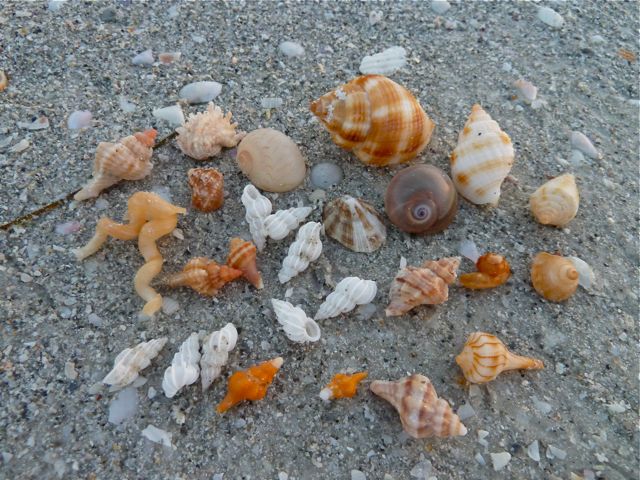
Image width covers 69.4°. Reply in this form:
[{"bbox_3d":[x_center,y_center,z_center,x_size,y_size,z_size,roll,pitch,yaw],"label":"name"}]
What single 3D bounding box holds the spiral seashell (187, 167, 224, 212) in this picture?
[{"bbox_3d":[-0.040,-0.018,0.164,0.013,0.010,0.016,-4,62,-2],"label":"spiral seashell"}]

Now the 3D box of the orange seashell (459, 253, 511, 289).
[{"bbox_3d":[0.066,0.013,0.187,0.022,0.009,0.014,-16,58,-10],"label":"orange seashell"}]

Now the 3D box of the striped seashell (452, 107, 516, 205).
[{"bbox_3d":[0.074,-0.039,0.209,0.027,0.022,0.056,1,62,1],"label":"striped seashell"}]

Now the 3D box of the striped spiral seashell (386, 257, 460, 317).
[{"bbox_3d":[0.033,0.014,0.145,0.031,0.013,0.016,-33,67,-16],"label":"striped spiral seashell"}]

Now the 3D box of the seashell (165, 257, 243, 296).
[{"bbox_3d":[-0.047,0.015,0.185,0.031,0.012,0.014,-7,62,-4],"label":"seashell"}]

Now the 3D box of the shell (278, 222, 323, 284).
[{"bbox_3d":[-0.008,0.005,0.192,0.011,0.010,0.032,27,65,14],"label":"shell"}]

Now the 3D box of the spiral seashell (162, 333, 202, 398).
[{"bbox_3d":[-0.040,0.037,0.136,0.009,0.008,0.020,12,63,6],"label":"spiral seashell"}]

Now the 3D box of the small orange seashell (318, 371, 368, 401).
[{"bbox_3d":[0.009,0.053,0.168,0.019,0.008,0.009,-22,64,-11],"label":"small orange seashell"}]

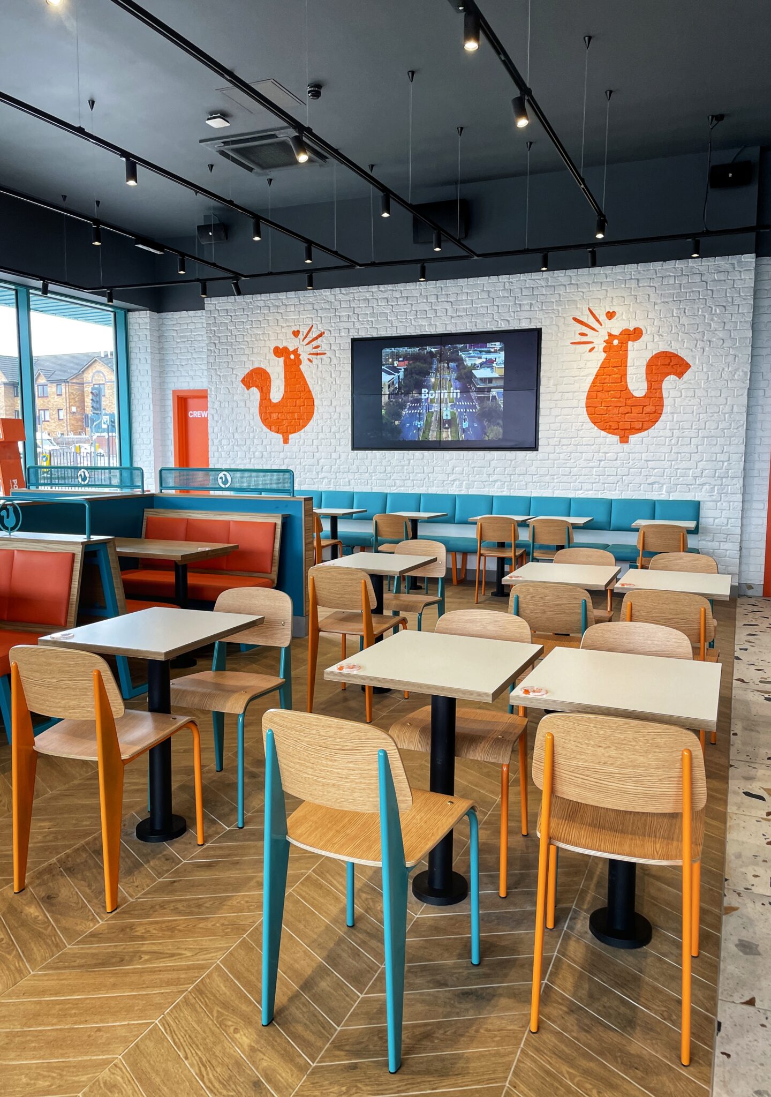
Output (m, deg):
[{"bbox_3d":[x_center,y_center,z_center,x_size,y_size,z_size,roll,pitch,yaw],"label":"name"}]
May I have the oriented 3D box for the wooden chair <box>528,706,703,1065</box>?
[{"bbox_3d":[0.591,0.747,2.092,0.415,0.790,0.495,3,7,19],"label":"wooden chair"}]

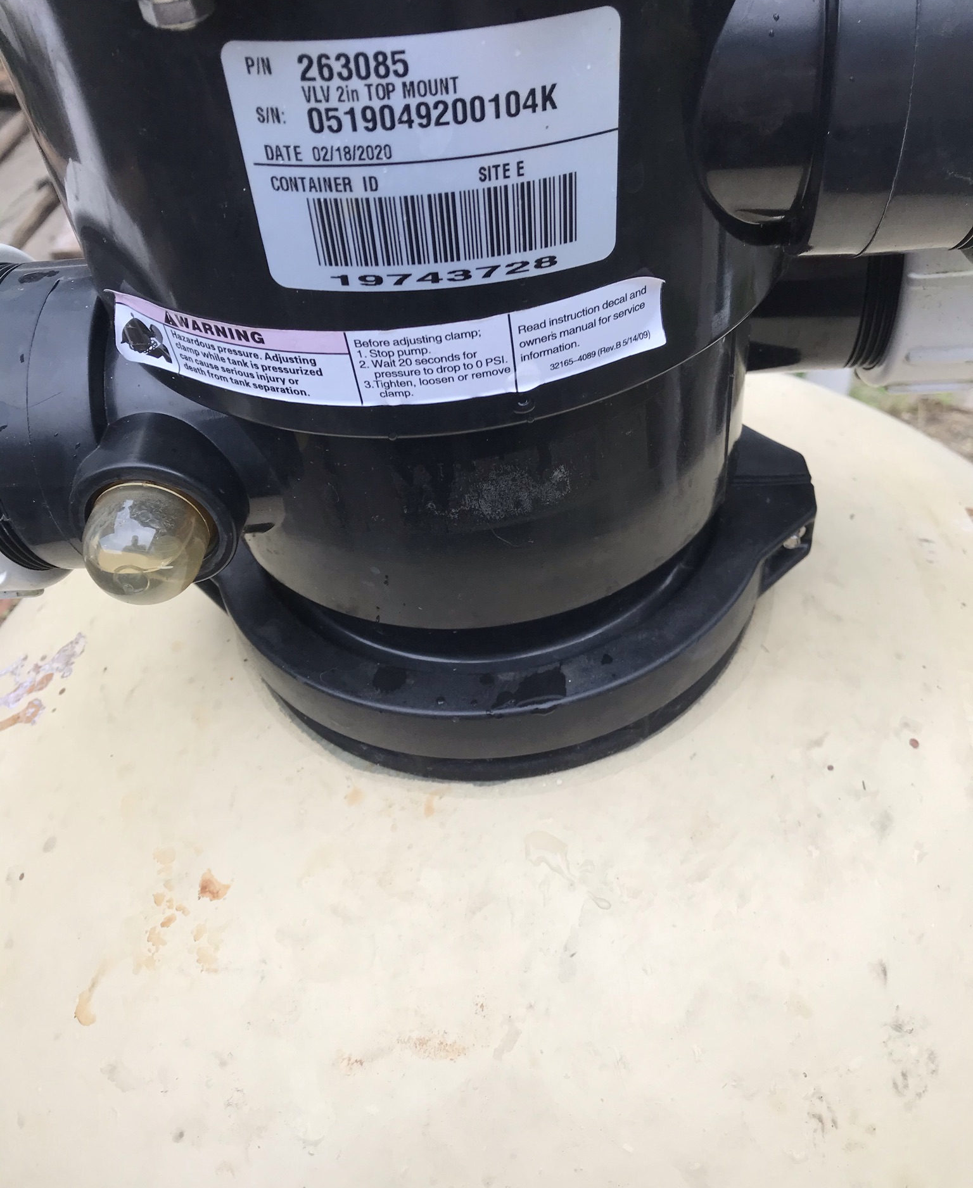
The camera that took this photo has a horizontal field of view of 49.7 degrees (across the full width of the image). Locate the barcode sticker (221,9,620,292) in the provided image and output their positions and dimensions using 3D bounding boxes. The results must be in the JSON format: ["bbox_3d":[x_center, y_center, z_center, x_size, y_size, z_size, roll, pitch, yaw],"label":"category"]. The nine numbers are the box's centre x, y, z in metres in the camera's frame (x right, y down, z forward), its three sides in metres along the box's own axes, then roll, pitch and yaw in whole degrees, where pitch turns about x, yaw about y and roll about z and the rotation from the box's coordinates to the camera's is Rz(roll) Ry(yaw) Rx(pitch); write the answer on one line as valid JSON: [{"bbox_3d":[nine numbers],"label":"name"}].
[{"bbox_3d":[-0.010,-0.085,0.208,0.074,0.051,0.007,-6,47,-1],"label":"barcode sticker"}]

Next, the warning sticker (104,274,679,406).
[{"bbox_3d":[-0.023,-0.059,0.248,0.129,0.021,0.022,0,48,8],"label":"warning sticker"}]

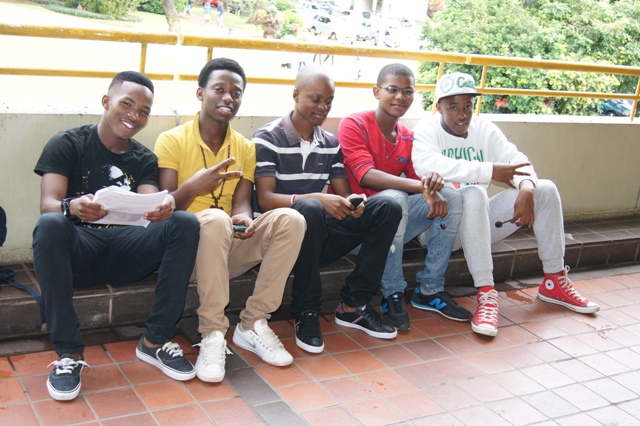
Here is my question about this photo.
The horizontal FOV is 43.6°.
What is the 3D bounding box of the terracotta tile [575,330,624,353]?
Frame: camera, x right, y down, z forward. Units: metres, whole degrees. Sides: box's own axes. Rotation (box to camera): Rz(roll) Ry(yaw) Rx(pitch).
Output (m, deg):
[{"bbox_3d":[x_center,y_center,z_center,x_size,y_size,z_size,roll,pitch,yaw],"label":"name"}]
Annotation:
[{"bbox_3d":[1.214,0.566,3.487,0.154,0.015,0.154,-3,19,-32],"label":"terracotta tile"}]

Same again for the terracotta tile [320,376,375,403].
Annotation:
[{"bbox_3d":[0.097,0.623,2.794,0.153,0.014,0.156,-3,18,-31],"label":"terracotta tile"}]

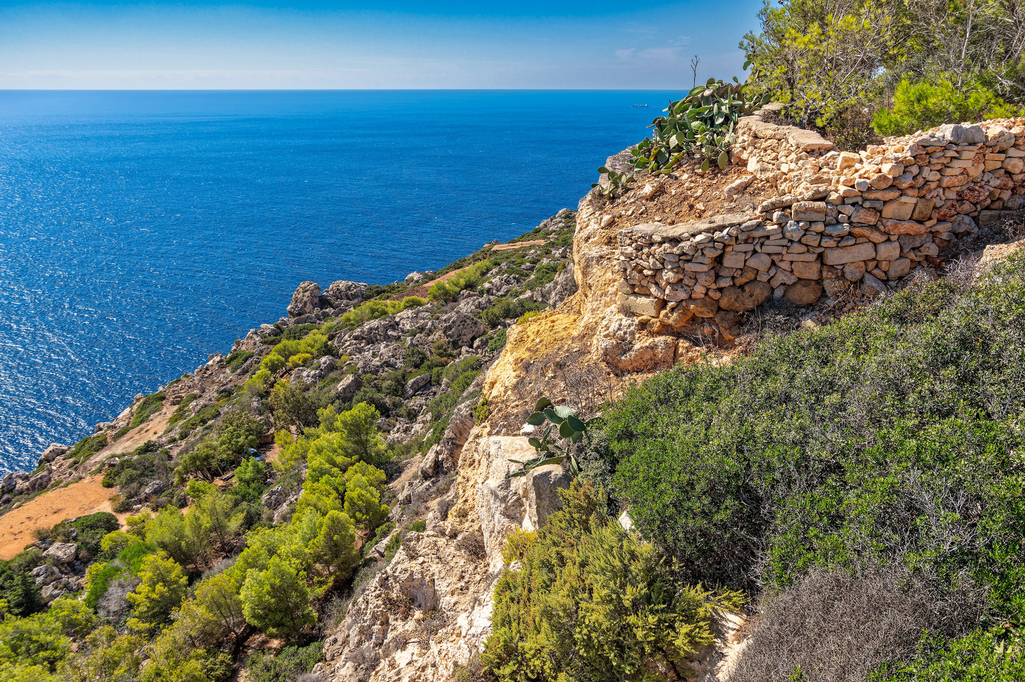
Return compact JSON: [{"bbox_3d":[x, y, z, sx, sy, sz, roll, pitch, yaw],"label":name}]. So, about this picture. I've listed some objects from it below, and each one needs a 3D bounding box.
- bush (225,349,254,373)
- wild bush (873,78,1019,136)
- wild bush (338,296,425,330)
[{"bbox_3d":[-49.703,3.649,140.000,3.800,1.900,6.500,1,18,4],"label":"bush"},{"bbox_3d":[8.032,-4.278,14.200,2.300,1.200,1.800,7,19,21],"label":"wild bush"},{"bbox_3d":[-27.617,-5.996,162.000,17.000,4.000,5.500,-16,24,-40],"label":"wild bush"}]

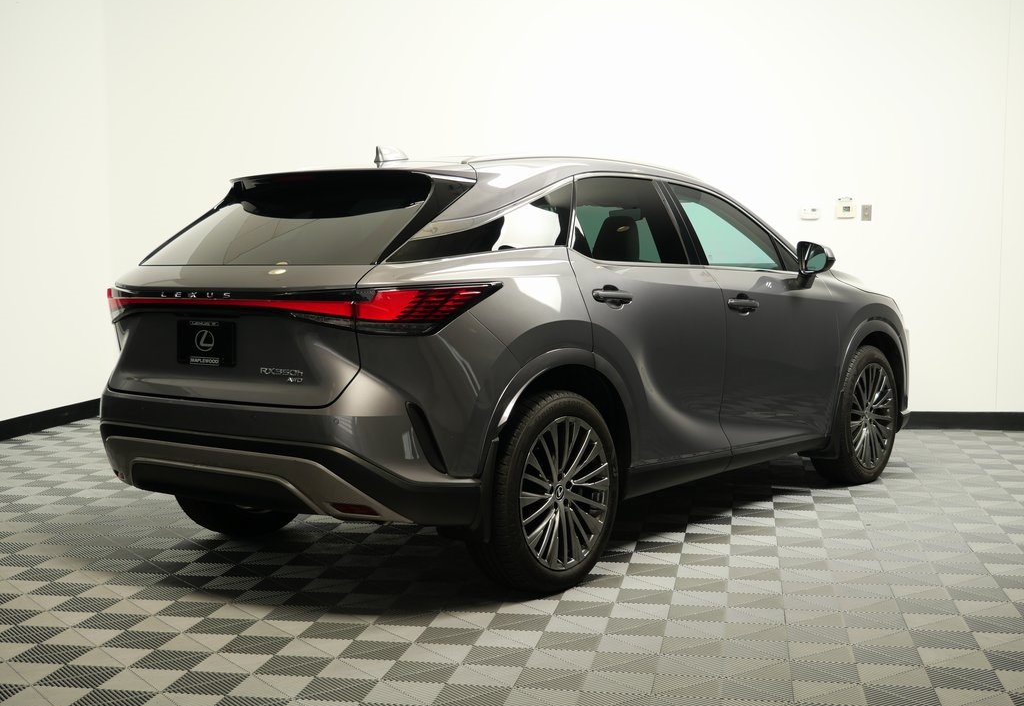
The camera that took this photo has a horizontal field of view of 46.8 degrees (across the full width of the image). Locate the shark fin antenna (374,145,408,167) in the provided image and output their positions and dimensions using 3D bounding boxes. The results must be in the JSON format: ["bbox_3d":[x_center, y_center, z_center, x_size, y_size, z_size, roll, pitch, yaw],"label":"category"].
[{"bbox_3d":[-0.501,-0.819,4.939,0.065,0.075,0.155,2,5,40],"label":"shark fin antenna"}]

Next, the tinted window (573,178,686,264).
[{"bbox_3d":[0.464,-0.553,4.941,0.060,0.400,0.780,-27,-14,39],"label":"tinted window"}]

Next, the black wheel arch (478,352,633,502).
[{"bbox_3d":[0.148,0.231,4.366,0.140,0.500,0.980,2,5,40],"label":"black wheel arch"}]

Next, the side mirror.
[{"bbox_3d":[1.499,-0.435,5.835,0.210,0.220,0.170,2,5,40],"label":"side mirror"}]

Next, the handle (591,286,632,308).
[{"bbox_3d":[0.387,-0.217,4.576,0.060,0.070,0.250,2,5,40],"label":"handle"}]

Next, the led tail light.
[{"bbox_3d":[-0.933,-0.178,4.452,1.790,0.175,0.610,2,5,40],"label":"led tail light"}]

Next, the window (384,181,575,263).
[{"bbox_3d":[-0.034,-0.494,4.305,1.120,0.380,0.080,-4,-18,-44],"label":"window"}]

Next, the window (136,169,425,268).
[{"bbox_3d":[-0.860,-0.504,4.523,1.380,0.090,0.530,2,44,40],"label":"window"}]

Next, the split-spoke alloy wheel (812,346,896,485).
[{"bbox_3d":[1.930,0.345,6.638,0.240,0.755,0.755,2,5,40],"label":"split-spoke alloy wheel"}]

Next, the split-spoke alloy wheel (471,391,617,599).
[{"bbox_3d":[0.128,0.514,4.443,0.240,0.755,0.755,2,5,40],"label":"split-spoke alloy wheel"}]

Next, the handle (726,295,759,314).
[{"bbox_3d":[1.048,-0.218,5.374,0.060,0.070,0.260,2,5,40],"label":"handle"}]

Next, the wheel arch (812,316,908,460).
[{"bbox_3d":[1.932,0.119,6.535,0.160,0.600,1.080,2,5,40],"label":"wheel arch"}]

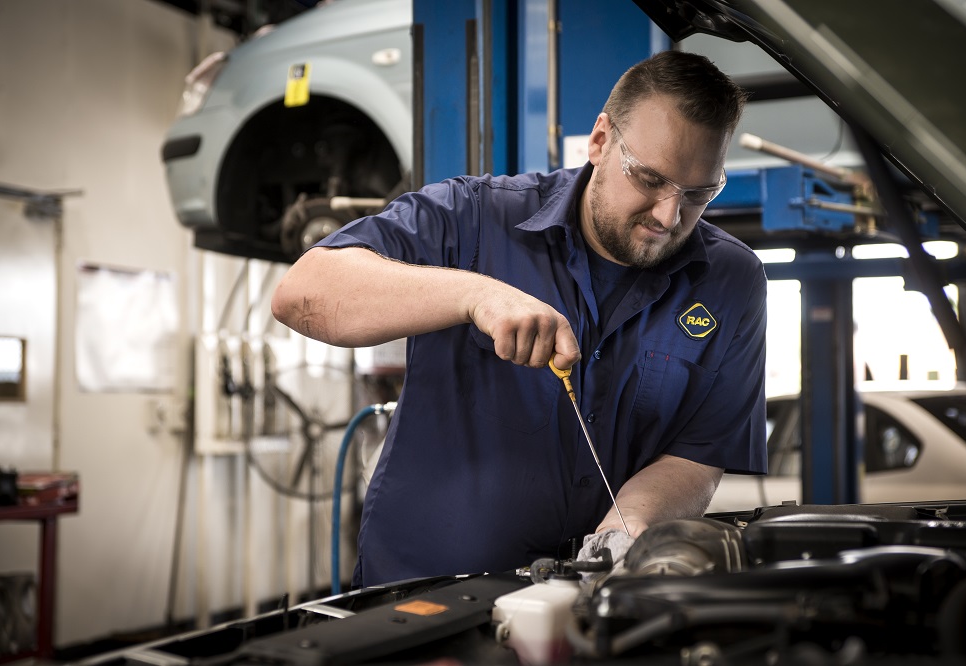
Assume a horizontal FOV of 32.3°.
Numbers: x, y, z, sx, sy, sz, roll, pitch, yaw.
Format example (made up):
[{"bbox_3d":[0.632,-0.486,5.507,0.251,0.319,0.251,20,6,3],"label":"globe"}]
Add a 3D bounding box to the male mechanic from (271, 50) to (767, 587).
[{"bbox_3d":[0.080,0.500,2.120,0.630,1.730,0.620,1,-3,-16],"label":"male mechanic"}]

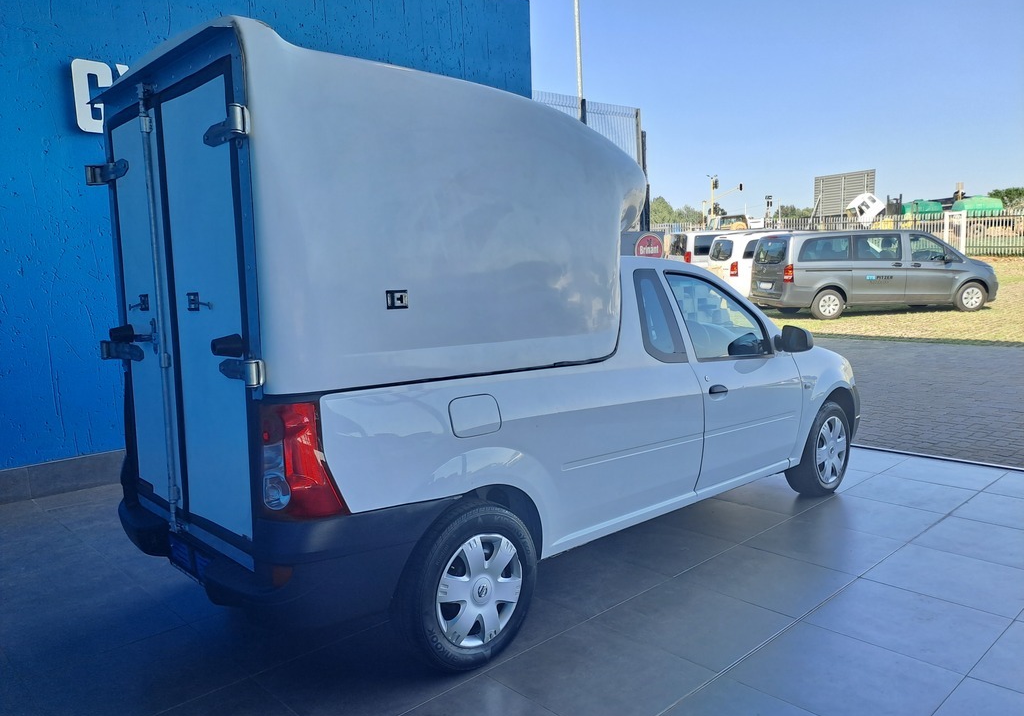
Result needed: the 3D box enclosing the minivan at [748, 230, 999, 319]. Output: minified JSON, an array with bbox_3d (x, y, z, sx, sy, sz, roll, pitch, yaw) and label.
[{"bbox_3d":[8.179,-1.921,16.696,5.140,1.910,1.950,-2,6,-4],"label":"minivan"}]

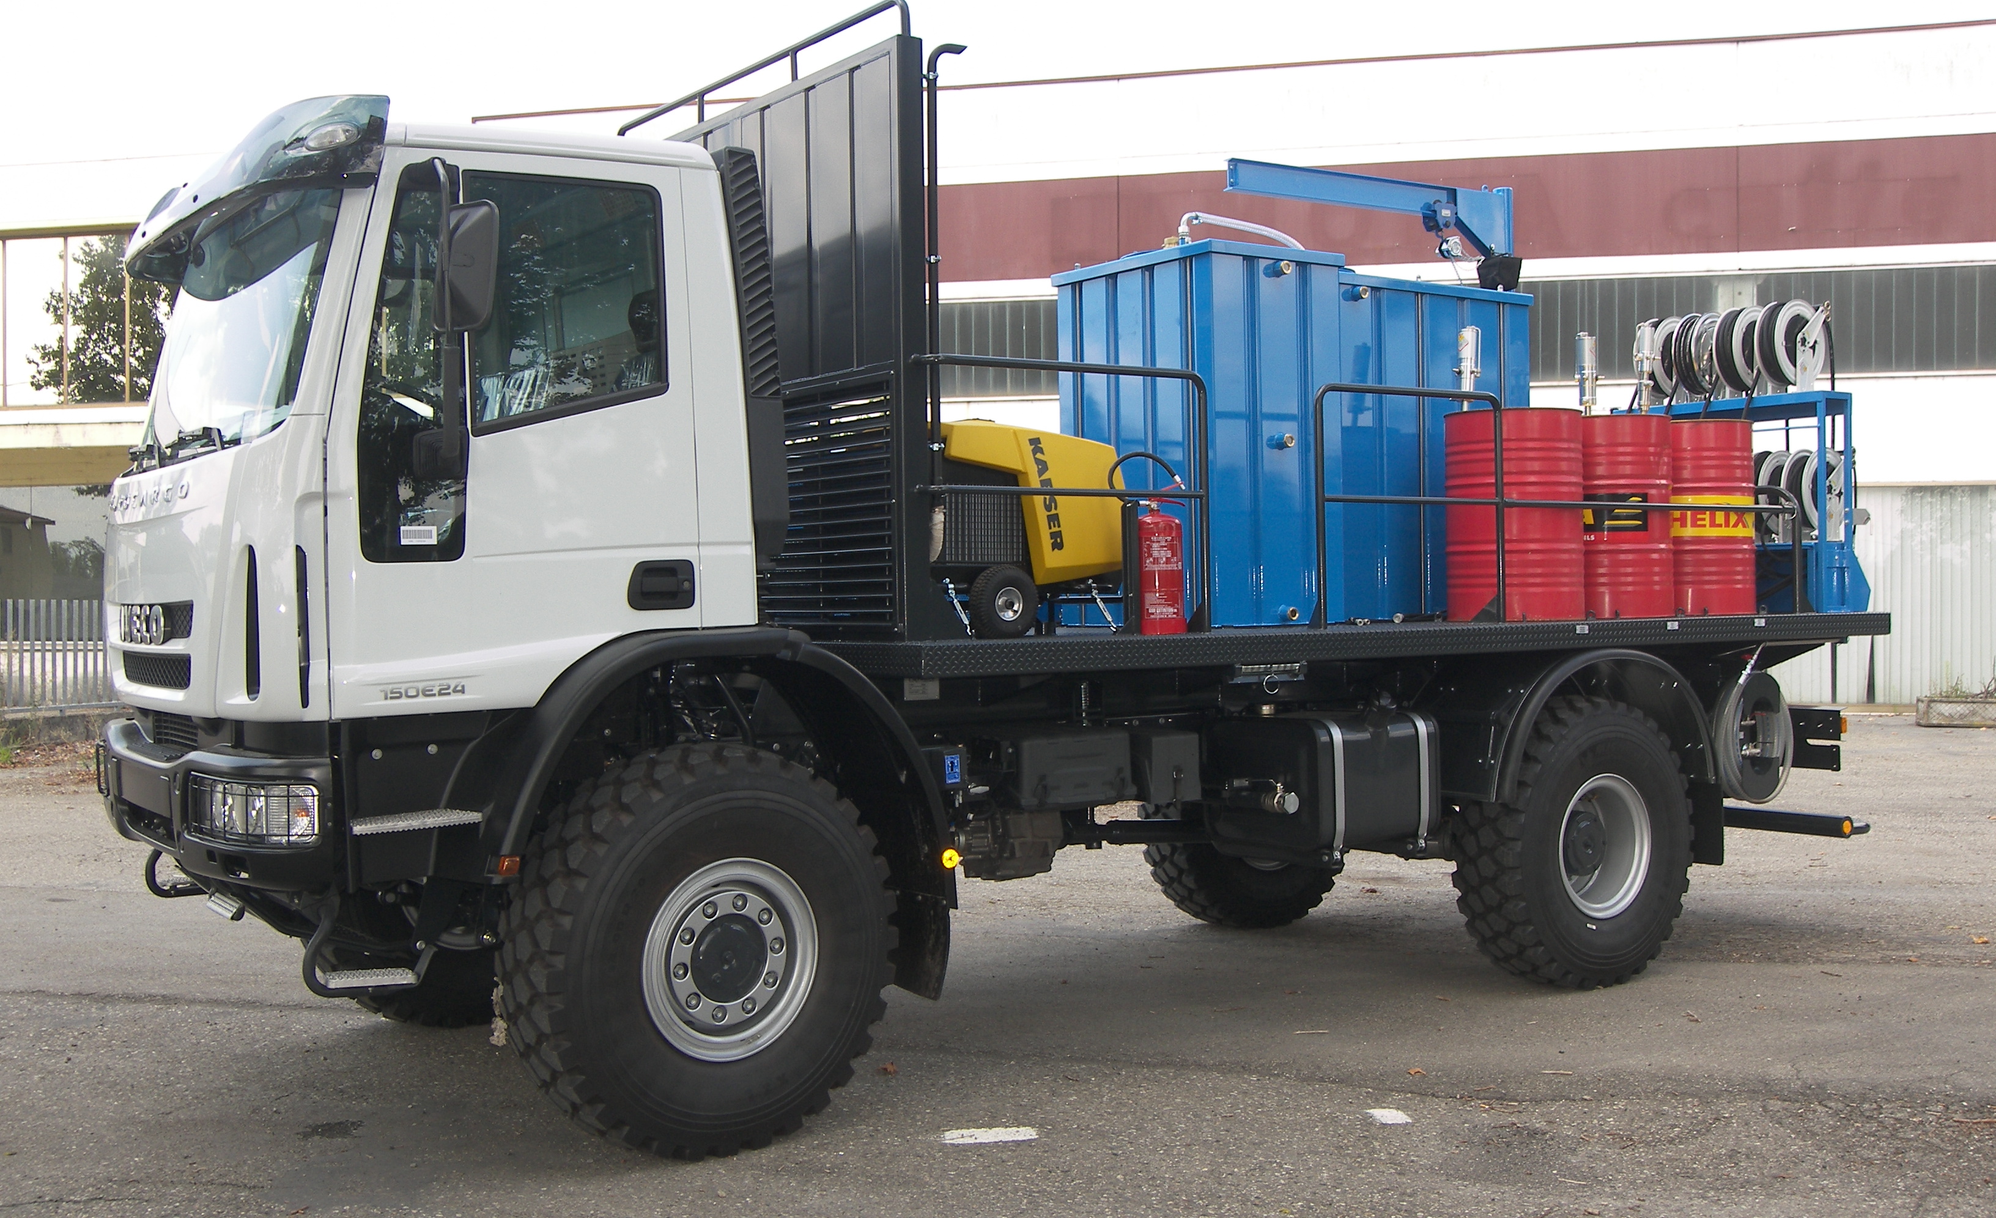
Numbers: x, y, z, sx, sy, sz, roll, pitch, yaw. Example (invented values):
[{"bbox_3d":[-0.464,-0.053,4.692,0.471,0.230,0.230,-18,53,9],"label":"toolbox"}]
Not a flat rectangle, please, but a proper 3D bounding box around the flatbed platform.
[{"bbox_3d":[1.309,0.117,9.078,5.560,0.115,2.450,-1,1,-36],"label":"flatbed platform"}]

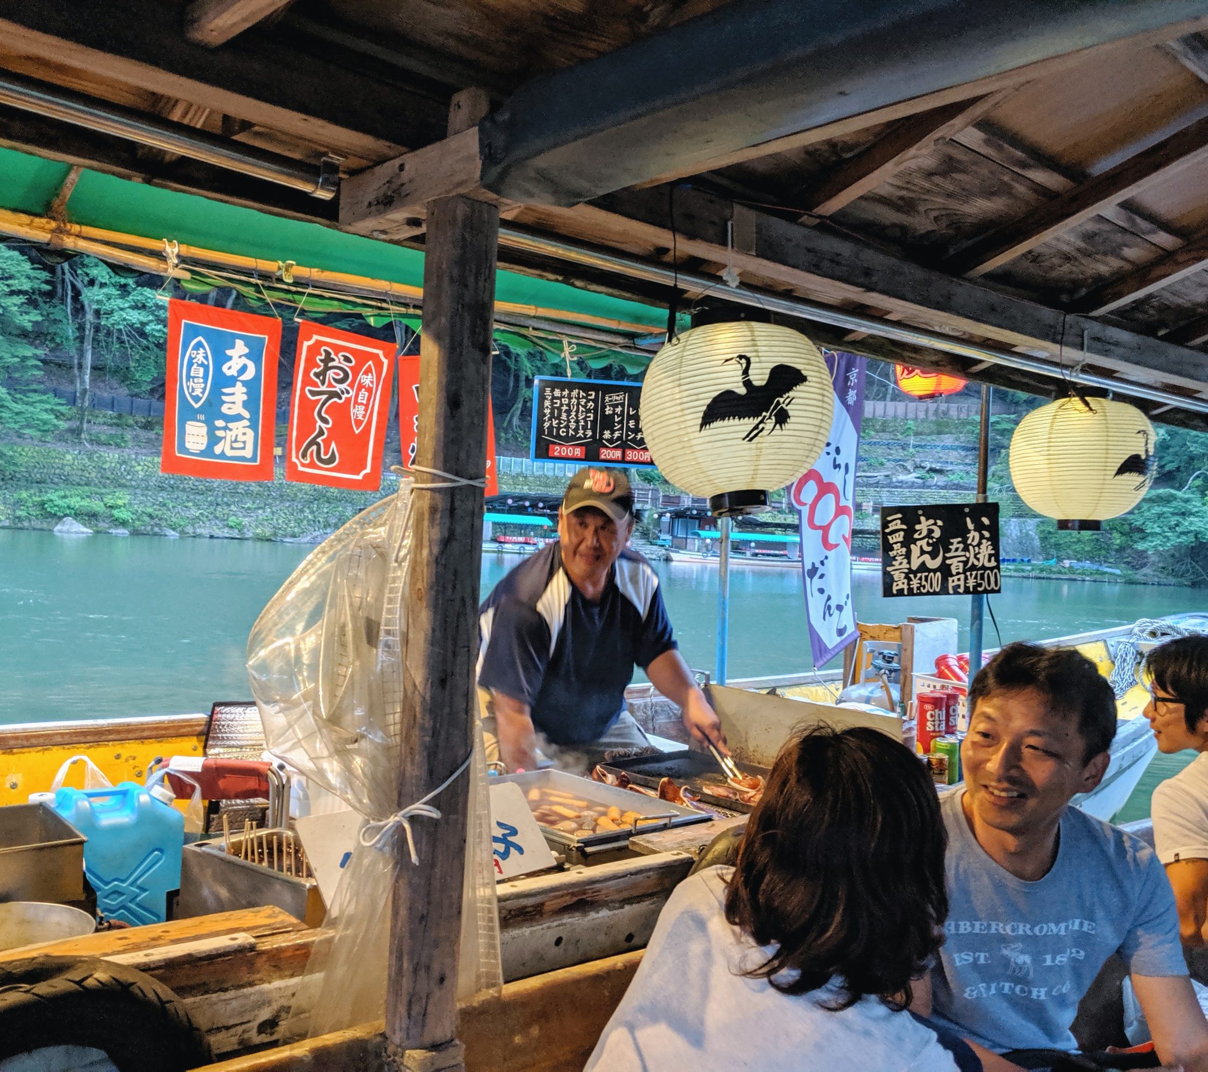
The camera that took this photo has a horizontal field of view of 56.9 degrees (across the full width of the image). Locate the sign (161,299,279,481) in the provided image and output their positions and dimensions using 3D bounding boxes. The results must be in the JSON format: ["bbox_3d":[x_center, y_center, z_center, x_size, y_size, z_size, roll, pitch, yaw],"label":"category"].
[{"bbox_3d":[-1.230,-0.460,3.600,0.375,0.560,0.030,3,0,-39],"label":"sign"}]

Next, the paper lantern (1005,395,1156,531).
[{"bbox_3d":[1.260,-0.202,2.950,0.355,0.370,0.355,3,0,-27],"label":"paper lantern"}]

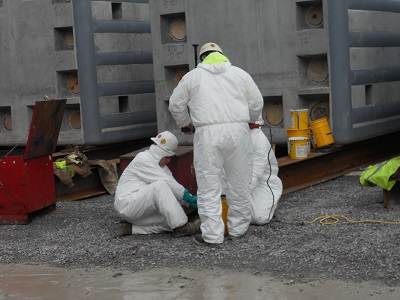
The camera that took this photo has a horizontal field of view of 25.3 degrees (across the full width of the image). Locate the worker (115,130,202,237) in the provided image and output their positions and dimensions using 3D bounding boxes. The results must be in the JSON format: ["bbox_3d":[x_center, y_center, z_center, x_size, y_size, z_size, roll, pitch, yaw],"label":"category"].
[{"bbox_3d":[-0.382,0.299,8.200,0.820,0.960,0.580,-2,7,9],"label":"worker"}]

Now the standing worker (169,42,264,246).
[{"bbox_3d":[0.134,-0.036,7.920,0.800,1.670,0.520,-3,7,-5],"label":"standing worker"}]

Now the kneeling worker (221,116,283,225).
[{"bbox_3d":[0.453,0.207,8.580,0.640,0.970,0.550,-9,9,-44],"label":"kneeling worker"}]

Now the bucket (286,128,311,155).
[{"bbox_3d":[1.221,-0.083,11.000,0.300,0.355,0.300,-3,7,0],"label":"bucket"}]

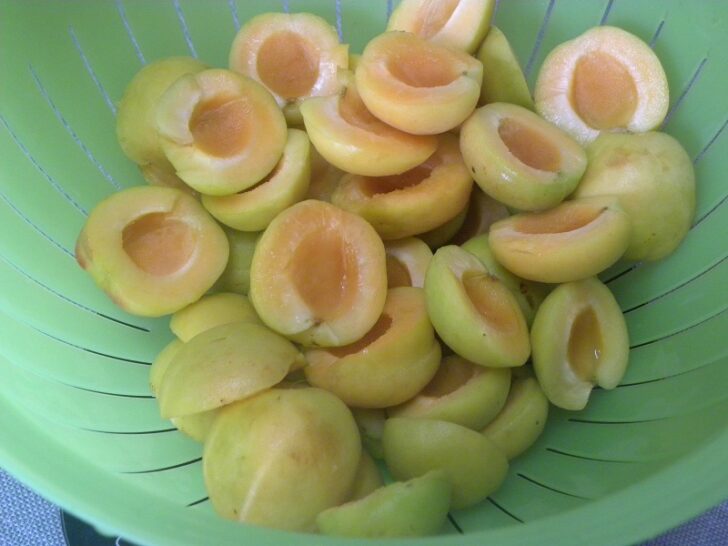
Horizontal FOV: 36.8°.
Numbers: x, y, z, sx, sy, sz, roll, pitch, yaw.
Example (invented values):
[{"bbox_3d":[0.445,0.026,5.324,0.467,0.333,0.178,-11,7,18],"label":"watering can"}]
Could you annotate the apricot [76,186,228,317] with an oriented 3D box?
[{"bbox_3d":[-0.068,-0.003,0.343,0.047,0.023,0.043,-18,70,-38],"label":"apricot"}]

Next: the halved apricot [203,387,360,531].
[{"bbox_3d":[-0.026,0.057,0.328,0.048,0.024,0.048,0,83,1],"label":"halved apricot"}]

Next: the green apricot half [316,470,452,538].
[{"bbox_3d":[0.009,0.078,0.340,0.043,0.040,0.021,-22,92,0],"label":"green apricot half"}]

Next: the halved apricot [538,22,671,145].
[{"bbox_3d":[0.081,-0.062,0.373,0.044,0.021,0.042,17,96,10],"label":"halved apricot"}]

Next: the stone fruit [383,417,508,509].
[{"bbox_3d":[0.021,0.057,0.306,0.038,0.043,0.019,17,74,0],"label":"stone fruit"}]

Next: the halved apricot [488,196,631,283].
[{"bbox_3d":[0.065,-0.009,0.360,0.045,0.021,0.043,-13,16,1],"label":"halved apricot"}]

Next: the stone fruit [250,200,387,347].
[{"bbox_3d":[-0.015,0.002,0.342,0.042,0.022,0.044,1,78,-5],"label":"stone fruit"}]

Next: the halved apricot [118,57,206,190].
[{"bbox_3d":[-0.055,-0.050,0.354,0.045,0.021,0.046,-32,95,-31],"label":"halved apricot"}]

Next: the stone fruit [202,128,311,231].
[{"bbox_3d":[-0.037,-0.031,0.378,0.043,0.023,0.043,-22,44,1],"label":"stone fruit"}]

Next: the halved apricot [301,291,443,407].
[{"bbox_3d":[0.006,0.028,0.355,0.044,0.024,0.042,-22,27,0],"label":"halved apricot"}]

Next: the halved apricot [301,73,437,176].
[{"bbox_3d":[0.001,-0.044,0.355,0.048,0.020,0.046,15,36,-4],"label":"halved apricot"}]

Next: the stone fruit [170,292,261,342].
[{"bbox_3d":[-0.044,0.020,0.355,0.043,0.023,0.042,-2,49,2],"label":"stone fruit"}]

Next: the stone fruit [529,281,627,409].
[{"bbox_3d":[0.067,0.023,0.357,0.039,0.021,0.043,3,85,-45],"label":"stone fruit"}]

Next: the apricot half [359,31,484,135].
[{"bbox_3d":[0.018,-0.059,0.365,0.043,0.022,0.049,-11,38,-18],"label":"apricot half"}]

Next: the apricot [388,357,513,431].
[{"bbox_3d":[0.030,0.042,0.360,0.043,0.021,0.040,-23,27,1],"label":"apricot"}]

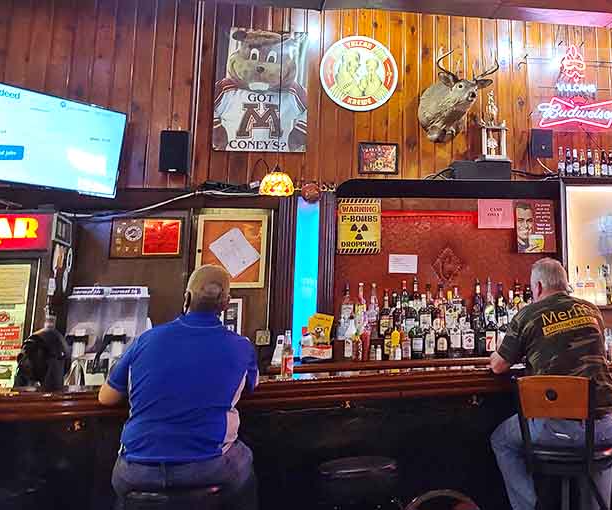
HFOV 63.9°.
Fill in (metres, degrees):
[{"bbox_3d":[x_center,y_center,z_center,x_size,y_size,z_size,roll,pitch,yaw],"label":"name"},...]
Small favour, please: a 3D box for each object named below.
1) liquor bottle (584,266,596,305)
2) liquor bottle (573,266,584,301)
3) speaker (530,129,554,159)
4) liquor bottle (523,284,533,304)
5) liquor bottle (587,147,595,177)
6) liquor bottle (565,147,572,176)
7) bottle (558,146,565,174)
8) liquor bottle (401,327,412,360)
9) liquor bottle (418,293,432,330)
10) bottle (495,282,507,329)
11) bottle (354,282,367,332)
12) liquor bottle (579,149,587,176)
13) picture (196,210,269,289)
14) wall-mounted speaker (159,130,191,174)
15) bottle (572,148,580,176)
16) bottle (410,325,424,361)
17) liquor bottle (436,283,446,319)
[{"bbox_3d":[2.155,0.223,3.723,0.080,0.305,0.080,1,-7,-9],"label":"liquor bottle"},{"bbox_3d":[2.085,0.233,3.750,0.074,0.290,0.074,2,-7,-9],"label":"liquor bottle"},{"bbox_3d":[1.870,-0.881,3.891,0.155,0.220,0.110,0,-7,9],"label":"speaker"},{"bbox_3d":[1.692,0.385,3.744,0.078,0.300,0.078,2,-7,-10],"label":"liquor bottle"},{"bbox_3d":[2.242,-0.722,3.870,0.062,0.229,0.062,2,-7,-9],"label":"liquor bottle"},{"bbox_3d":[2.079,-0.733,3.872,0.062,0.233,0.062,2,-7,-10],"label":"liquor bottle"},{"bbox_3d":[2.012,-0.734,3.860,0.062,0.236,0.062,2,-7,-10],"label":"bottle"},{"bbox_3d":[0.640,0.567,3.130,0.066,0.207,0.066,2,-7,-9],"label":"liquor bottle"},{"bbox_3d":[0.837,0.427,3.439,0.090,0.299,0.090,2,-7,-9],"label":"liquor bottle"},{"bbox_3d":[1.430,0.374,3.602,0.085,0.343,0.085,2,-7,-9],"label":"bottle"},{"bbox_3d":[0.362,0.356,3.261,0.077,0.340,0.077,1,-7,-9],"label":"bottle"},{"bbox_3d":[2.184,-0.728,3.880,0.061,0.237,0.061,1,-7,-9],"label":"liquor bottle"},{"bbox_3d":[-0.512,-0.048,3.395,0.485,0.558,0.030,1,-7,-9],"label":"picture"},{"bbox_3d":[-0.871,-0.683,3.254,0.193,0.295,0.180,1,-7,-9],"label":"wall-mounted speaker"},{"bbox_3d":[2.203,-0.750,3.999,0.061,0.226,0.061,2,-7,-9],"label":"bottle"},{"bbox_3d":[0.720,0.560,3.171,0.084,0.226,0.084,1,-7,-9],"label":"bottle"},{"bbox_3d":[0.941,0.342,3.418,0.074,0.309,0.074,1,-7,-9],"label":"liquor bottle"}]

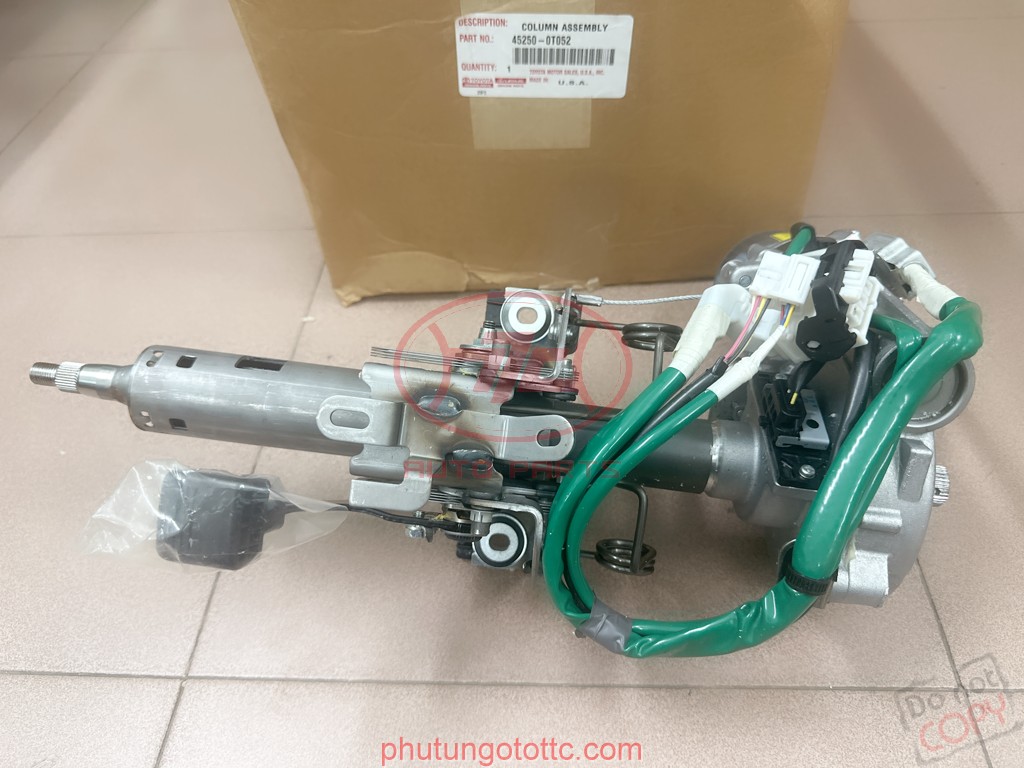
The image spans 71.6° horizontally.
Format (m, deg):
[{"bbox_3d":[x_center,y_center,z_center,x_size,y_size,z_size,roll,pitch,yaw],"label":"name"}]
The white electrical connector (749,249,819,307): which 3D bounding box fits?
[{"bbox_3d":[0.163,-0.061,0.421,0.033,0.013,0.028,19,80,32],"label":"white electrical connector"}]

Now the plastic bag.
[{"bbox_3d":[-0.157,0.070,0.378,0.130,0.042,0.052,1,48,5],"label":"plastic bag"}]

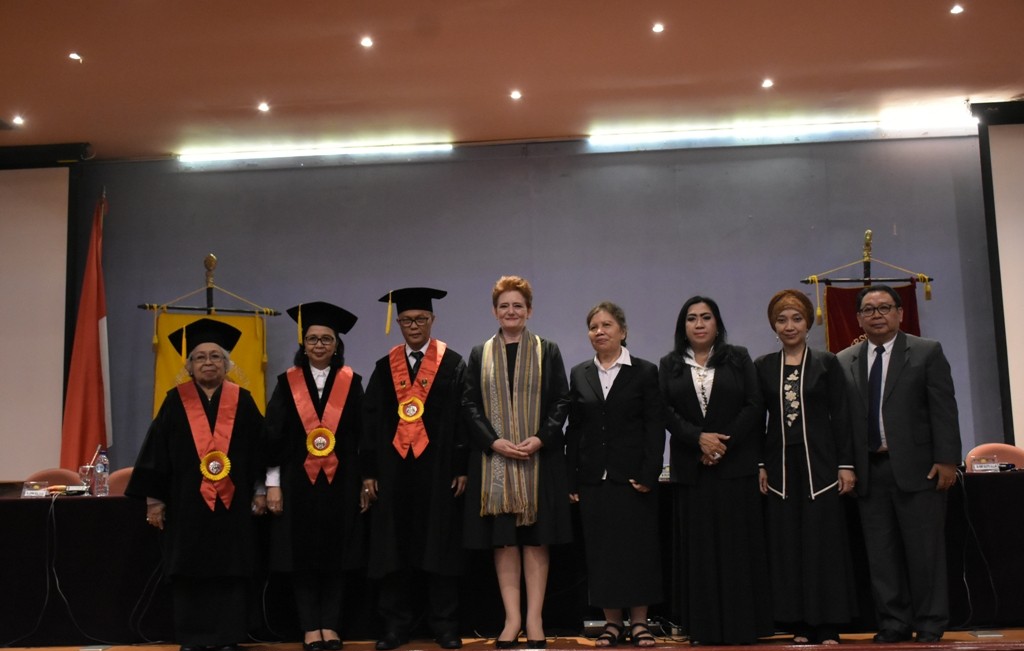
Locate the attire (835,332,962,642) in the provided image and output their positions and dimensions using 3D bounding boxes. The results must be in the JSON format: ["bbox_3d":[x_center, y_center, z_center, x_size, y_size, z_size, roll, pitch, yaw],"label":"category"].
[{"bbox_3d":[1.829,0.746,4.834,0.550,1.429,0.360,-6,-8,32],"label":"attire"}]

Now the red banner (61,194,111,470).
[{"bbox_3d":[-2.845,0.083,6.846,0.340,1.930,0.250,0,-7,-12],"label":"red banner"}]

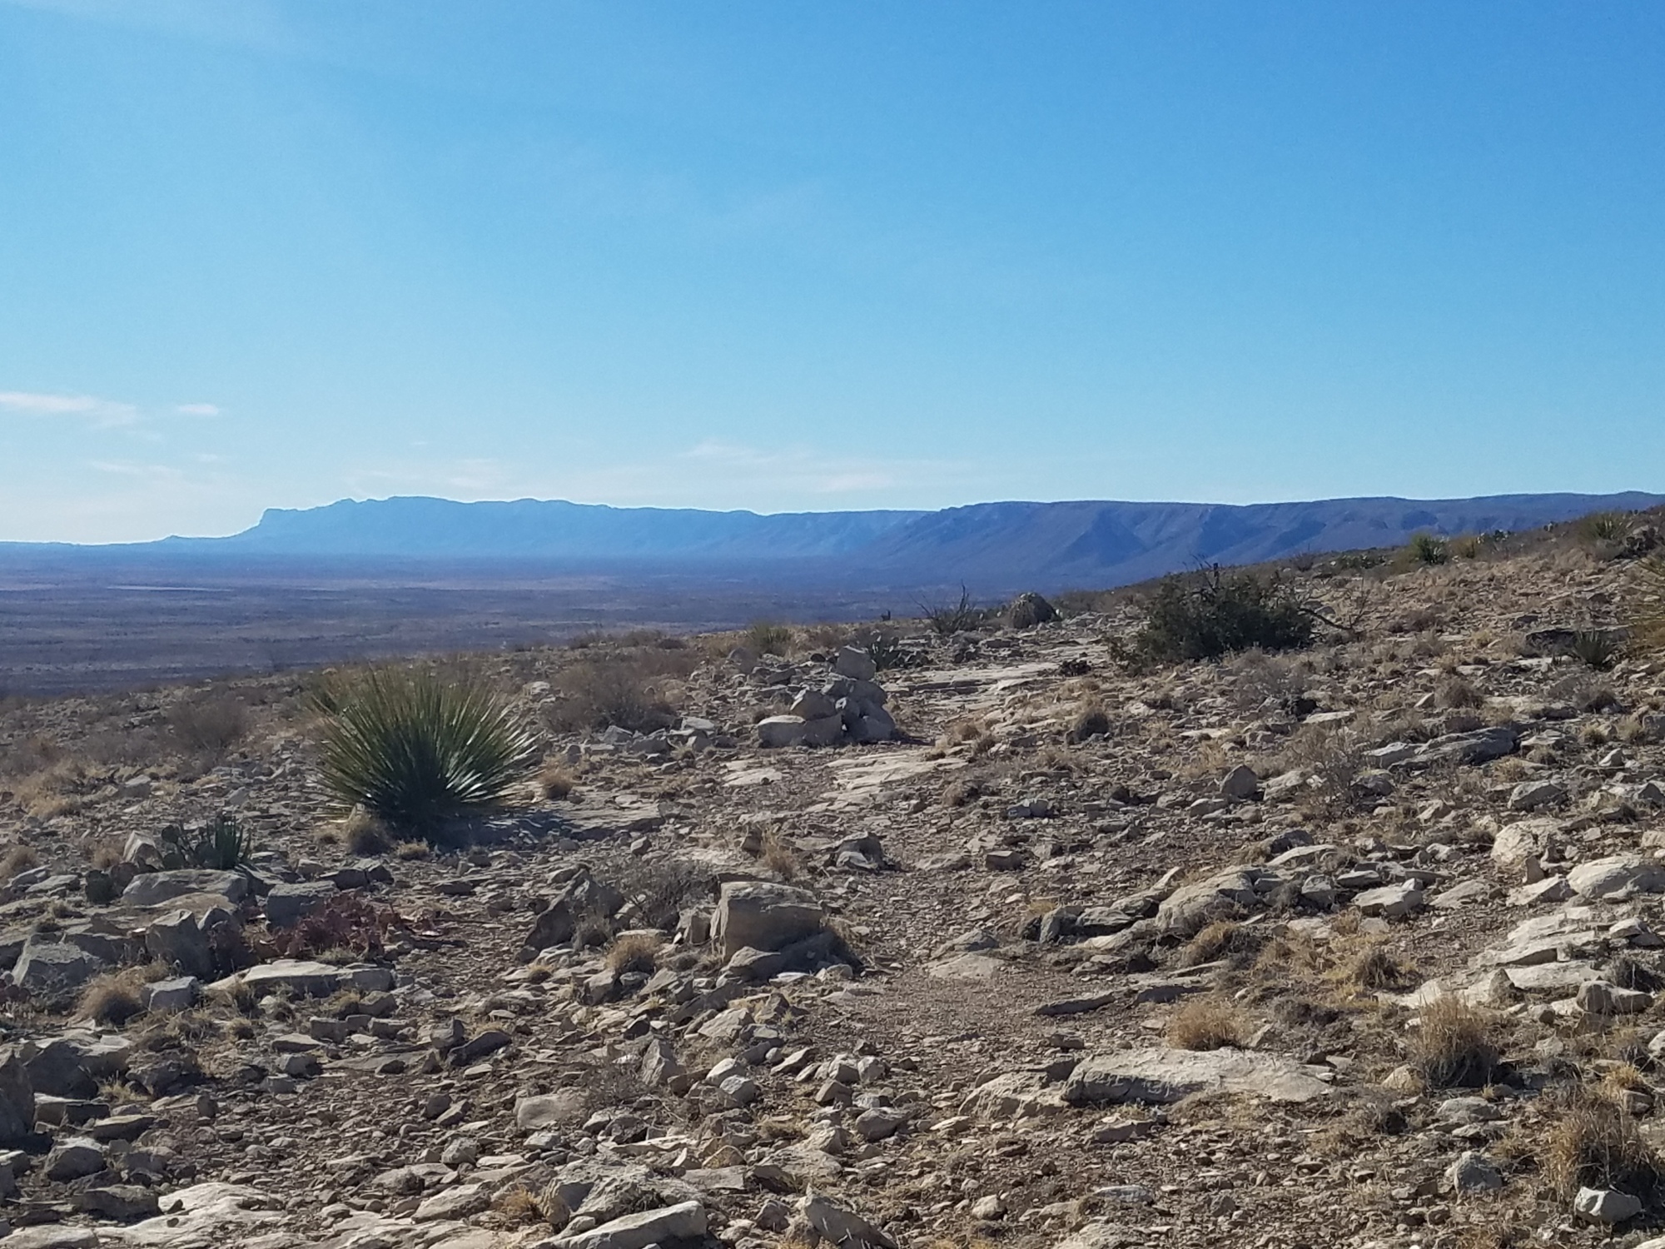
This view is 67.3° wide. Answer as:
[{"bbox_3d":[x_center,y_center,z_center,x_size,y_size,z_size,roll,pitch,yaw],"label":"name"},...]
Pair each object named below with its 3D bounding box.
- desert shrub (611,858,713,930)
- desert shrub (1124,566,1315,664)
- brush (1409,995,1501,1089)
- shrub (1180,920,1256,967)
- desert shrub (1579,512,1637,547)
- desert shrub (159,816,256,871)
[{"bbox_3d":[-0.857,1.348,6.300,0.500,0.317,0.425,-1,4,-8],"label":"desert shrub"},{"bbox_3d":[5.634,-0.165,18.300,2.653,1.336,2.123,1,4,17],"label":"desert shrub"},{"bbox_3d":[1.863,1.244,3.750,0.241,0.244,0.217,2,4,27],"label":"brush"},{"bbox_3d":[1.536,1.272,5.000,0.288,0.149,0.260,1,4,17],"label":"shrub"},{"bbox_3d":[18.582,-2.309,30.000,1.311,0.843,1.206,0,4,0],"label":"desert shrub"},{"bbox_3d":[-4.357,1.504,8.700,0.591,0.357,0.414,-2,4,-27],"label":"desert shrub"}]

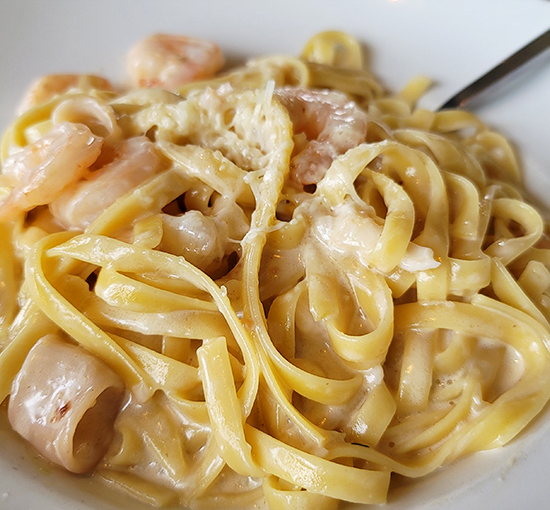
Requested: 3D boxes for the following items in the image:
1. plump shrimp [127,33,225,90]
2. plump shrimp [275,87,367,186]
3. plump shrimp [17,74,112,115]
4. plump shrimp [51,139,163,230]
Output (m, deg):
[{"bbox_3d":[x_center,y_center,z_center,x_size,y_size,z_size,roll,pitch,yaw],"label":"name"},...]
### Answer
[{"bbox_3d":[-0.046,-0.090,0.230,0.042,0.020,0.028,0,45,0],"label":"plump shrimp"},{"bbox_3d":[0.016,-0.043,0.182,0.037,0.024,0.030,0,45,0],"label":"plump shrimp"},{"bbox_3d":[-0.088,-0.066,0.208,0.038,0.018,0.025,-11,46,-11],"label":"plump shrimp"},{"bbox_3d":[-0.058,-0.024,0.170,0.019,0.018,0.038,22,49,21],"label":"plump shrimp"}]

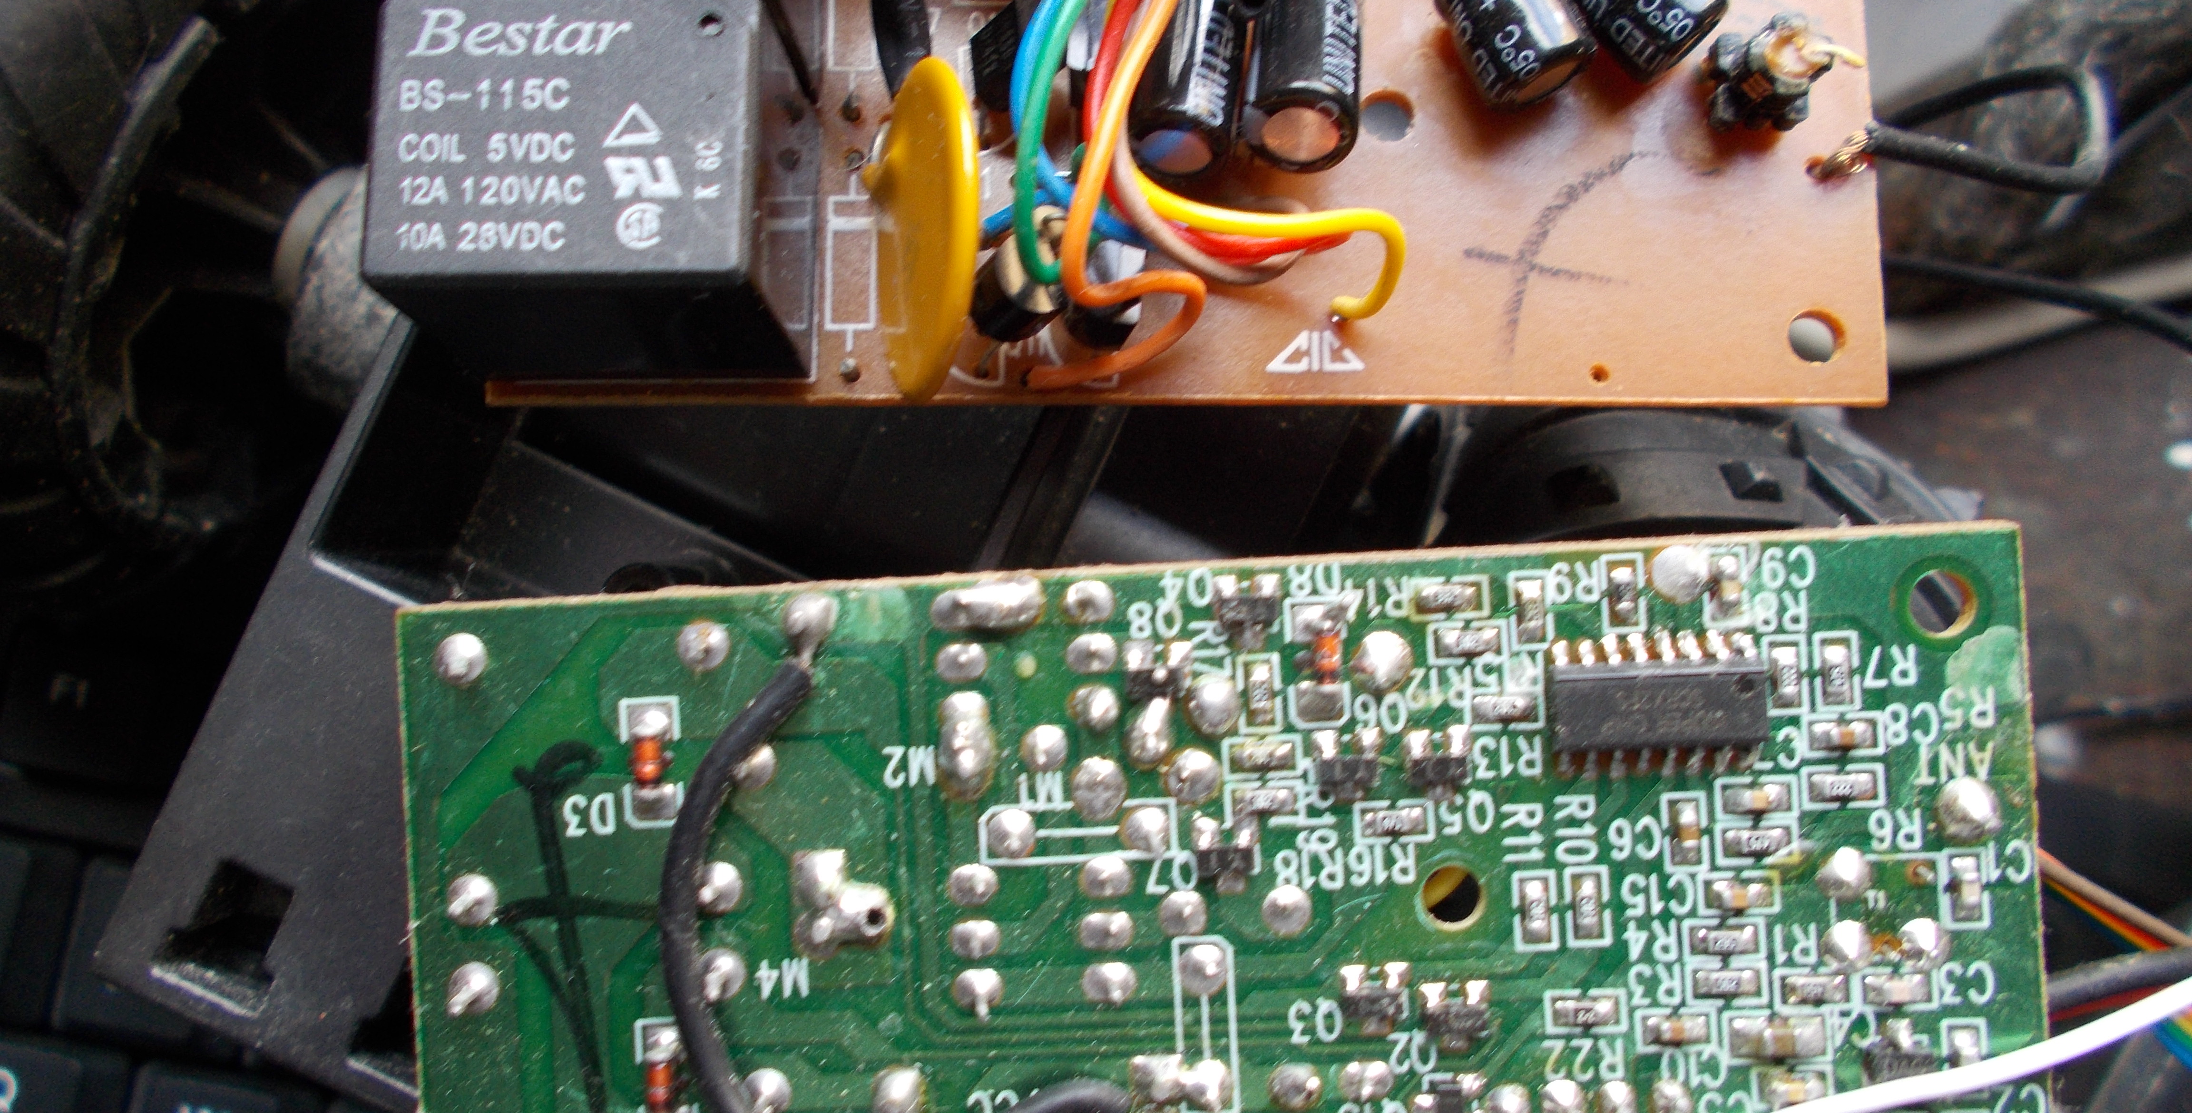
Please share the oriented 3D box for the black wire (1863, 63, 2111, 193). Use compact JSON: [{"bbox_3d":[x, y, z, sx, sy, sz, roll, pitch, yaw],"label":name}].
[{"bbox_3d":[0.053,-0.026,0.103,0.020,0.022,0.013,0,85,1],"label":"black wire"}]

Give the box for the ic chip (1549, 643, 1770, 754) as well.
[{"bbox_3d":[0.026,0.007,0.077,0.010,0.002,0.006,-3,90,2],"label":"ic chip"}]

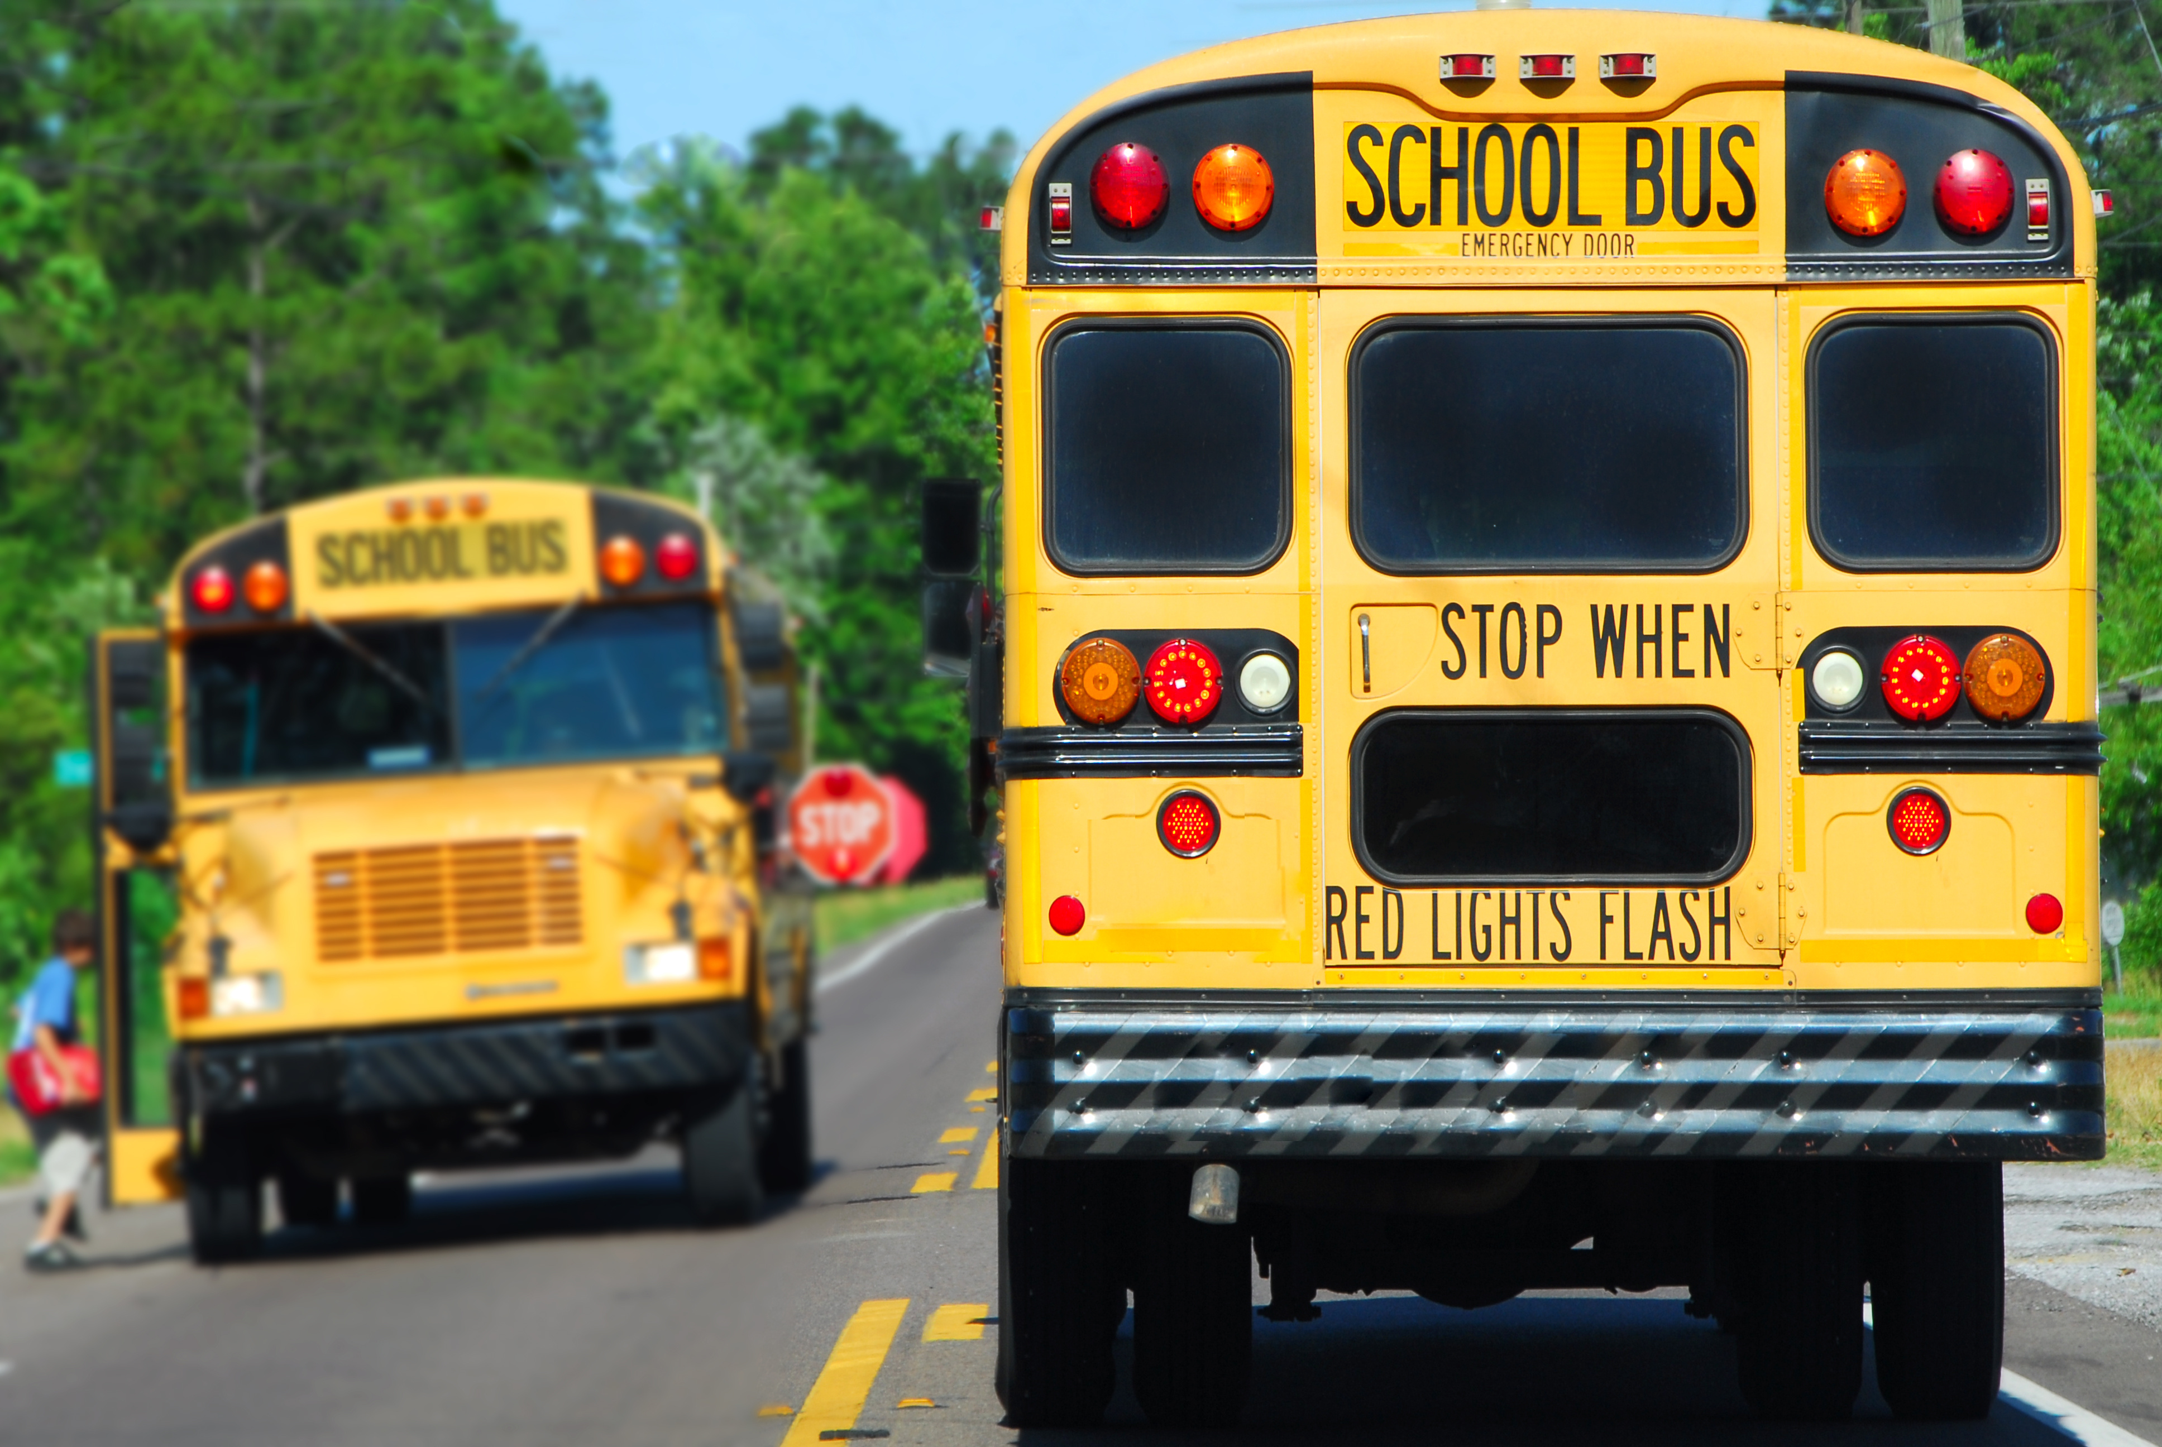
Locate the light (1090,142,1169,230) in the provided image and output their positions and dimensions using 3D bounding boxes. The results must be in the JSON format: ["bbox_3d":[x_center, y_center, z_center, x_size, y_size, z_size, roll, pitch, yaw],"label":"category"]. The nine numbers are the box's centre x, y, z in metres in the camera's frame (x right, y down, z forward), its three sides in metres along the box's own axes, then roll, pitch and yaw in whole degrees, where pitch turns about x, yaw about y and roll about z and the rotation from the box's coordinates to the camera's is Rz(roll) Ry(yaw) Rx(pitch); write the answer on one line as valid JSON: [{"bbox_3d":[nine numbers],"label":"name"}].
[{"bbox_3d":[0.108,-1.171,25.565,0.175,0.191,0.070,-1,-1,0],"label":"light"}]

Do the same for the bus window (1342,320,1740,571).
[{"bbox_3d":[1.023,-0.606,25.600,0.872,0.566,0.040,-1,-1,0],"label":"bus window"}]

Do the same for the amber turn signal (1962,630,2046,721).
[{"bbox_3d":[2.022,-0.100,25.680,0.178,0.192,0.060,0,-1,0],"label":"amber turn signal"}]

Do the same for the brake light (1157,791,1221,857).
[{"bbox_3d":[0.237,0.219,25.700,0.137,0.146,0.050,0,-1,0],"label":"brake light"}]

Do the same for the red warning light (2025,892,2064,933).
[{"bbox_3d":[2.104,0.416,25.593,0.082,0.090,0.015,-1,-1,0],"label":"red warning light"}]

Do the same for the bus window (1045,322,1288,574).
[{"bbox_3d":[0.189,-0.604,25.600,0.544,0.566,0.040,-1,-1,0],"label":"bus window"}]

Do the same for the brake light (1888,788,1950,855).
[{"bbox_3d":[1.830,0.214,25.590,0.141,0.155,0.040,-1,-1,0],"label":"brake light"}]

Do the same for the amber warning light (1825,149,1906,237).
[{"bbox_3d":[1.711,-1.157,25.565,0.178,0.193,0.070,-1,-1,0],"label":"amber warning light"}]

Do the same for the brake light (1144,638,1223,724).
[{"bbox_3d":[0.224,-0.094,25.680,0.170,0.189,0.060,0,-1,0],"label":"brake light"}]

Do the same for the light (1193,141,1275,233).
[{"bbox_3d":[0.332,-1.168,25.565,0.179,0.193,0.070,-1,-1,0],"label":"light"}]

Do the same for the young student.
[{"bbox_3d":[-4.177,1.497,47.800,0.400,1.444,0.420,0,-1,-26],"label":"young student"}]

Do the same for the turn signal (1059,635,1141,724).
[{"bbox_3d":[0.044,-0.094,25.680,0.181,0.196,0.060,0,-1,0],"label":"turn signal"}]

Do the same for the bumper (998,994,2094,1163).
[{"bbox_3d":[1.040,0.777,25.680,2.409,0.362,0.220,0,-1,0],"label":"bumper"}]

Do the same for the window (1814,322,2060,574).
[{"bbox_3d":[1.869,-0.615,25.720,0.548,0.567,0.040,0,-1,0],"label":"window"}]

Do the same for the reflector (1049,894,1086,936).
[{"bbox_3d":[-0.030,0.420,25.700,0.080,0.092,0.020,0,-1,0],"label":"reflector"}]

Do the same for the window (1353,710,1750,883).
[{"bbox_3d":[1.030,0.163,25.600,0.876,0.385,0.040,-1,-1,0],"label":"window"}]

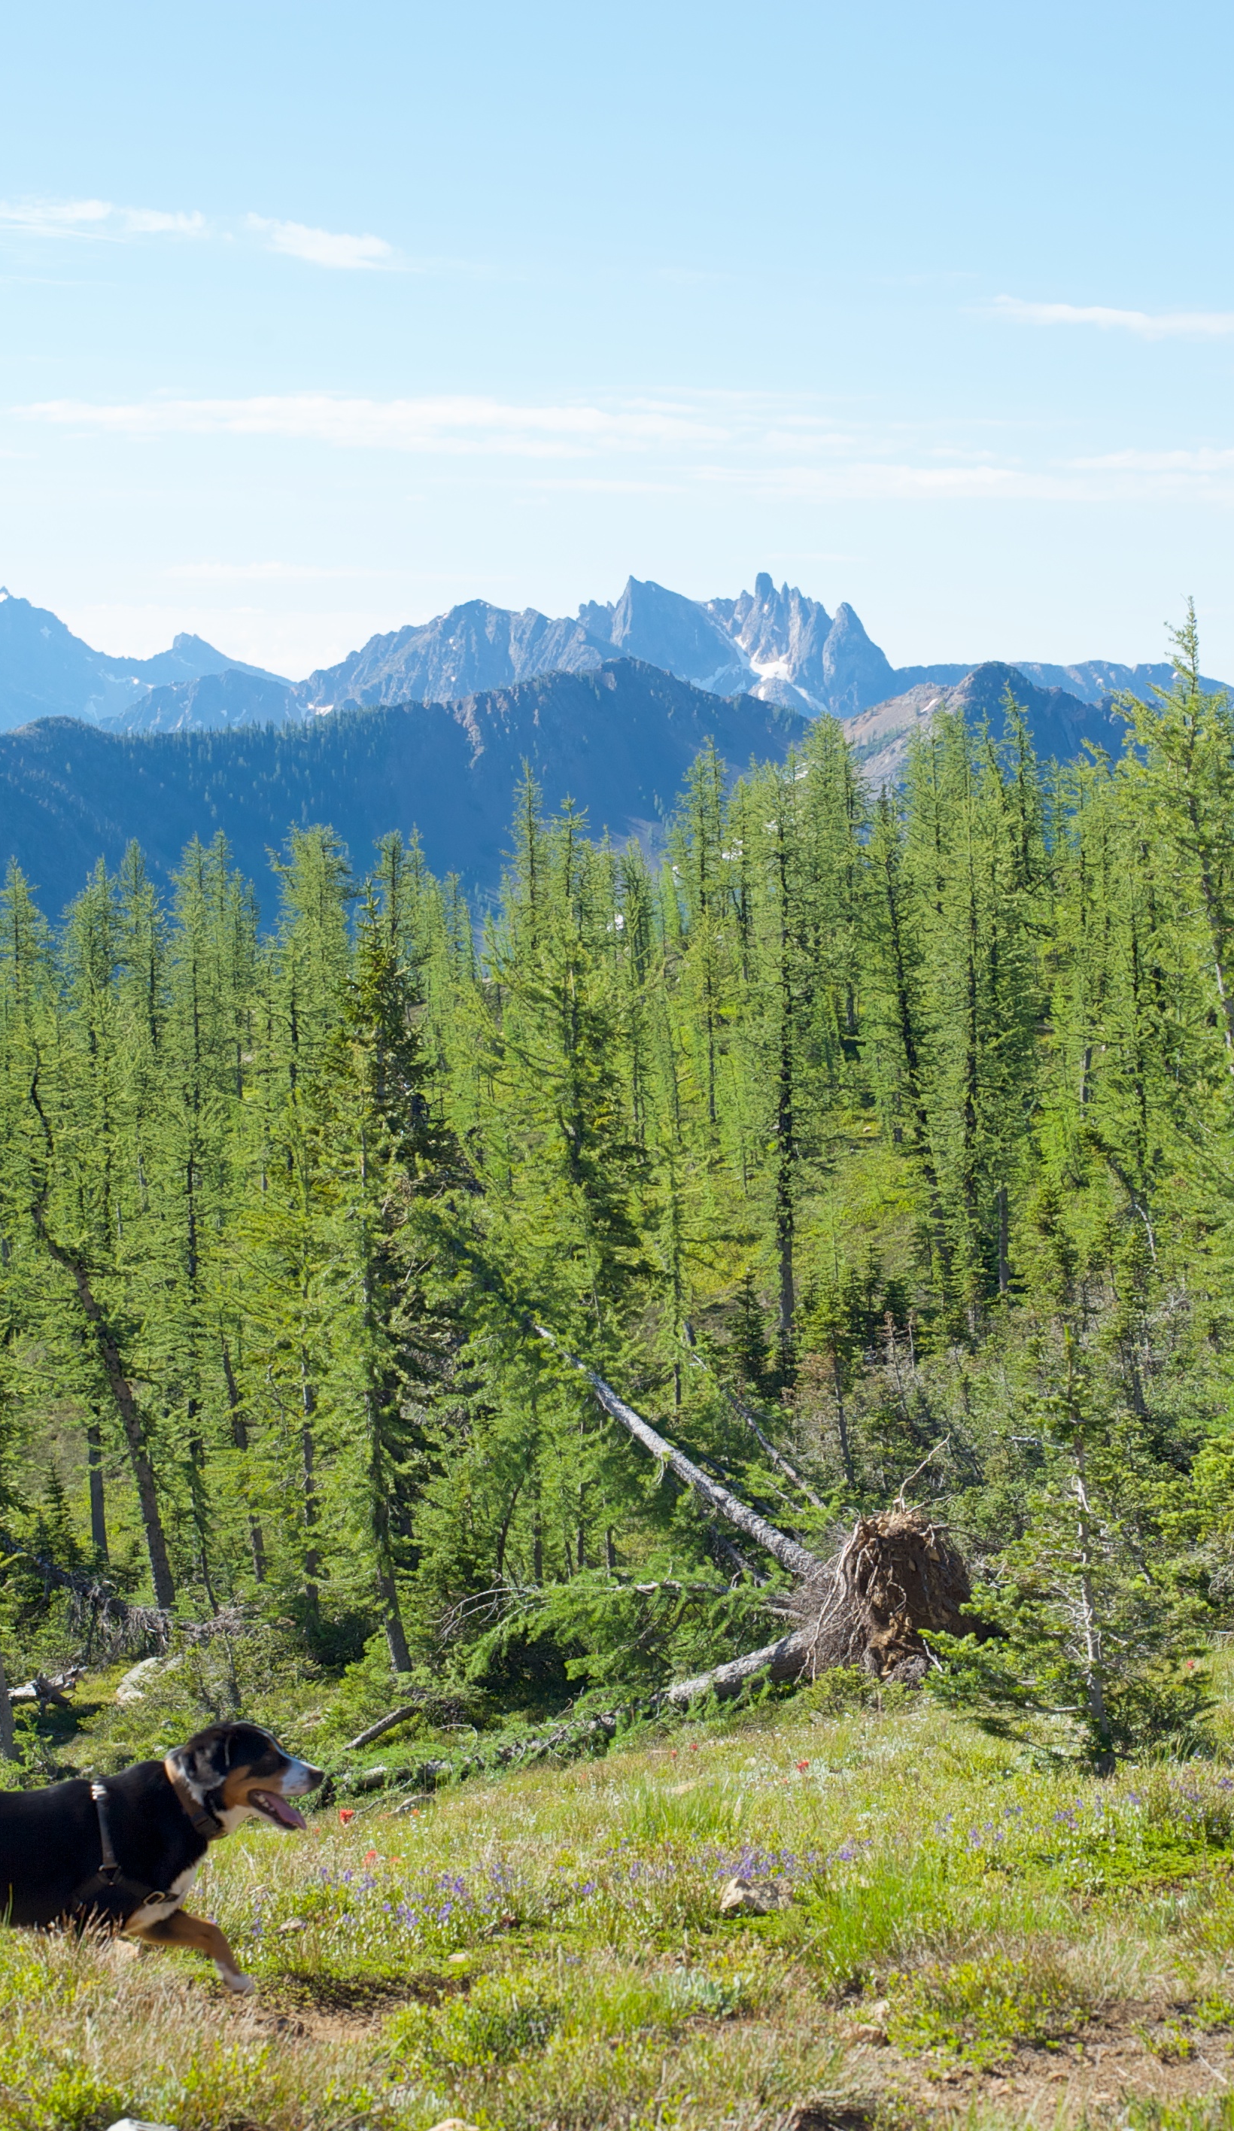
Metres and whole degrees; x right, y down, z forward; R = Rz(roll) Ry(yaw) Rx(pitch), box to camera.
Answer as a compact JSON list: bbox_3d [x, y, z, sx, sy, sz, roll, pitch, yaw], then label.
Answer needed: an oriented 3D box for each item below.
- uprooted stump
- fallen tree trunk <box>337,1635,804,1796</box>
[{"bbox_3d":[1.319,2.618,22.000,0.780,0.860,0.550,-3,5,-30],"label":"uprooted stump"},{"bbox_3d":[-0.311,3.315,22.650,2.850,0.280,0.280,-18,-3,23],"label":"fallen tree trunk"}]

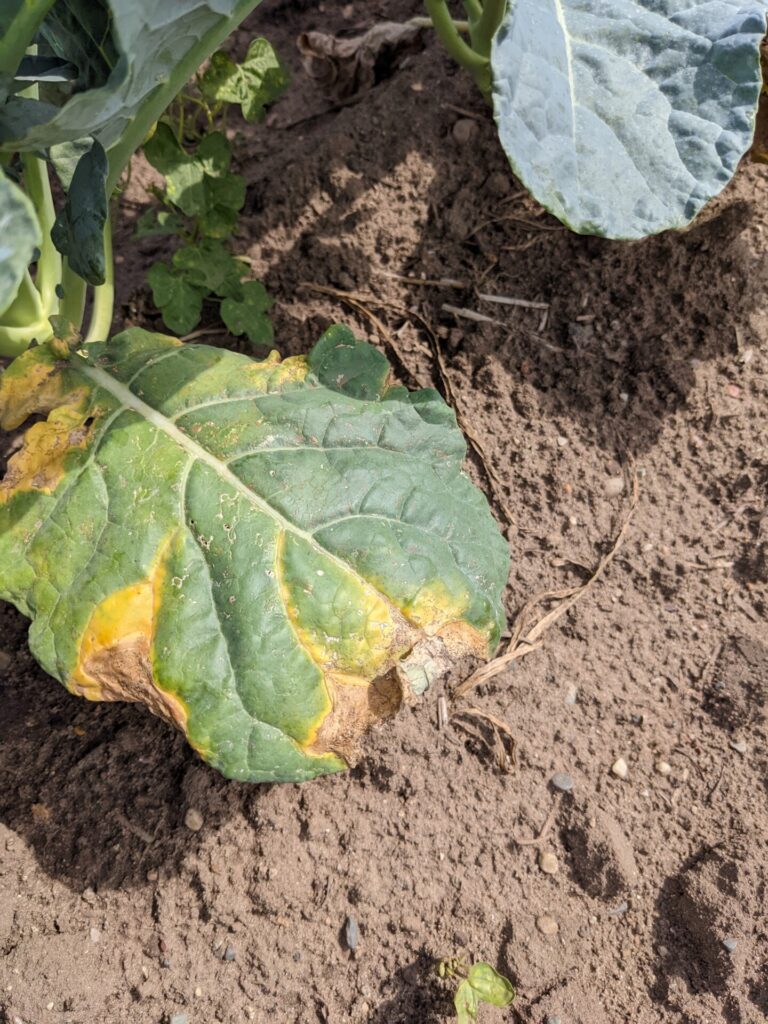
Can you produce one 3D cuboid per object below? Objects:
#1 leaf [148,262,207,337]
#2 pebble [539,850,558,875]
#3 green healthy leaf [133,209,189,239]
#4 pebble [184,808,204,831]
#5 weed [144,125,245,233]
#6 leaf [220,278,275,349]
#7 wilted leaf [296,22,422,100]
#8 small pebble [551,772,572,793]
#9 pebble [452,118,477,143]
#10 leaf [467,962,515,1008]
[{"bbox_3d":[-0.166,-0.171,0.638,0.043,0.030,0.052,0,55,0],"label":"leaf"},{"bbox_3d":[0.094,0.201,0.457,0.011,0.009,0.012,0,65,0],"label":"pebble"},{"bbox_3d":[-0.198,-0.254,0.703,0.046,0.016,0.026,0,55,0],"label":"green healthy leaf"},{"bbox_3d":[-0.104,0.169,0.439,0.010,0.007,0.011,0,55,0],"label":"pebble"},{"bbox_3d":[-0.168,-0.295,0.707,0.085,0.065,0.072,0,55,0],"label":"weed"},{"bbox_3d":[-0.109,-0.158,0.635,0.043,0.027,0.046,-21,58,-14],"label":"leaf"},{"bbox_3d":[-0.020,-0.413,0.730,0.113,0.042,0.055,-8,65,-4],"label":"wilted leaf"},{"bbox_3d":[0.100,0.153,0.451,0.011,0.006,0.009,0,55,0],"label":"small pebble"},{"bbox_3d":[0.070,-0.330,0.690,0.021,0.016,0.019,0,65,0],"label":"pebble"},{"bbox_3d":[0.056,0.248,0.418,0.028,0.009,0.018,29,68,13],"label":"leaf"}]

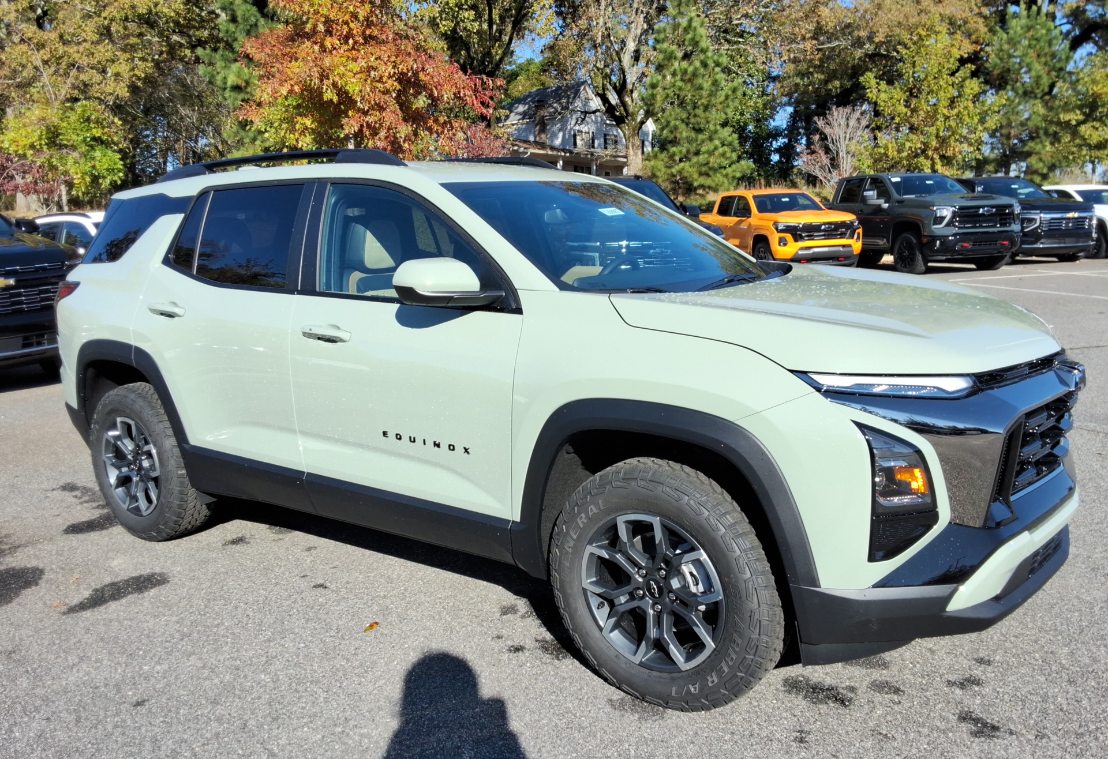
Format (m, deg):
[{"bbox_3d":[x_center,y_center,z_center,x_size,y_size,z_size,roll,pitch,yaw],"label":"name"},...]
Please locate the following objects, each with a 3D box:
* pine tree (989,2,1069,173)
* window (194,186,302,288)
[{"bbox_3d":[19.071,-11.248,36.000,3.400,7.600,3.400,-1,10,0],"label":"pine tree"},{"bbox_3d":[-1.211,-0.565,3.558,0.590,0.410,0.045,6,-9,36],"label":"window"}]

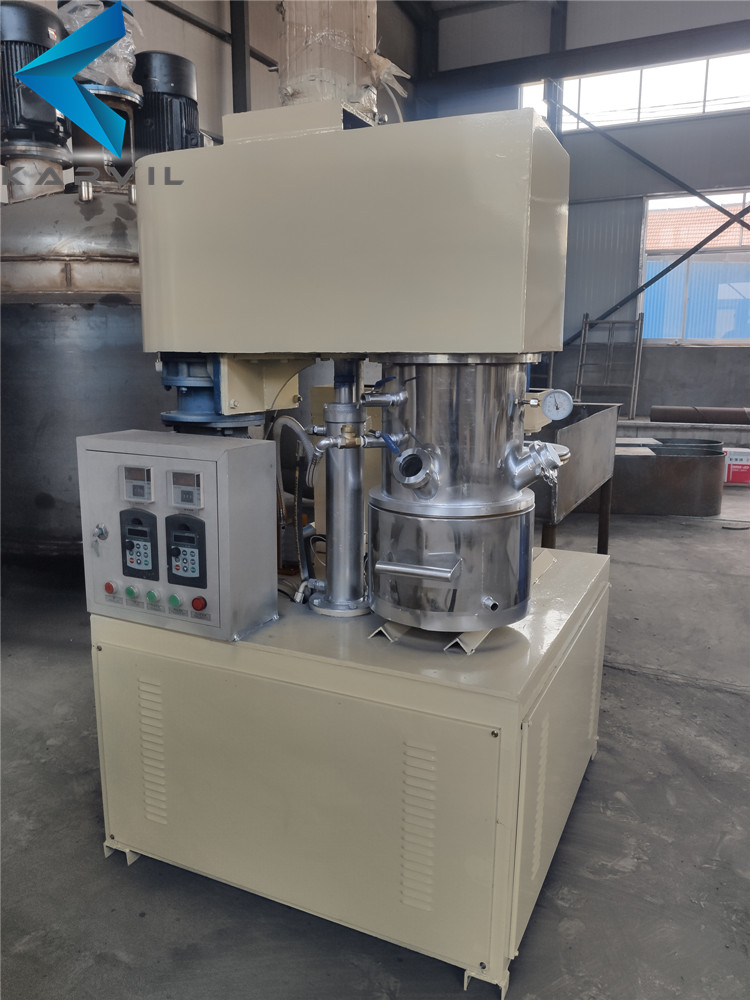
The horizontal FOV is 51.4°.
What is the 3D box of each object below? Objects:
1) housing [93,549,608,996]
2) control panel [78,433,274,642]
[{"bbox_3d":[0.009,0.526,2.100,1.020,0.634,1.002,6,13,25],"label":"housing"},{"bbox_3d":[-0.442,0.067,1.743,0.406,0.404,0.189,6,13,26],"label":"control panel"}]

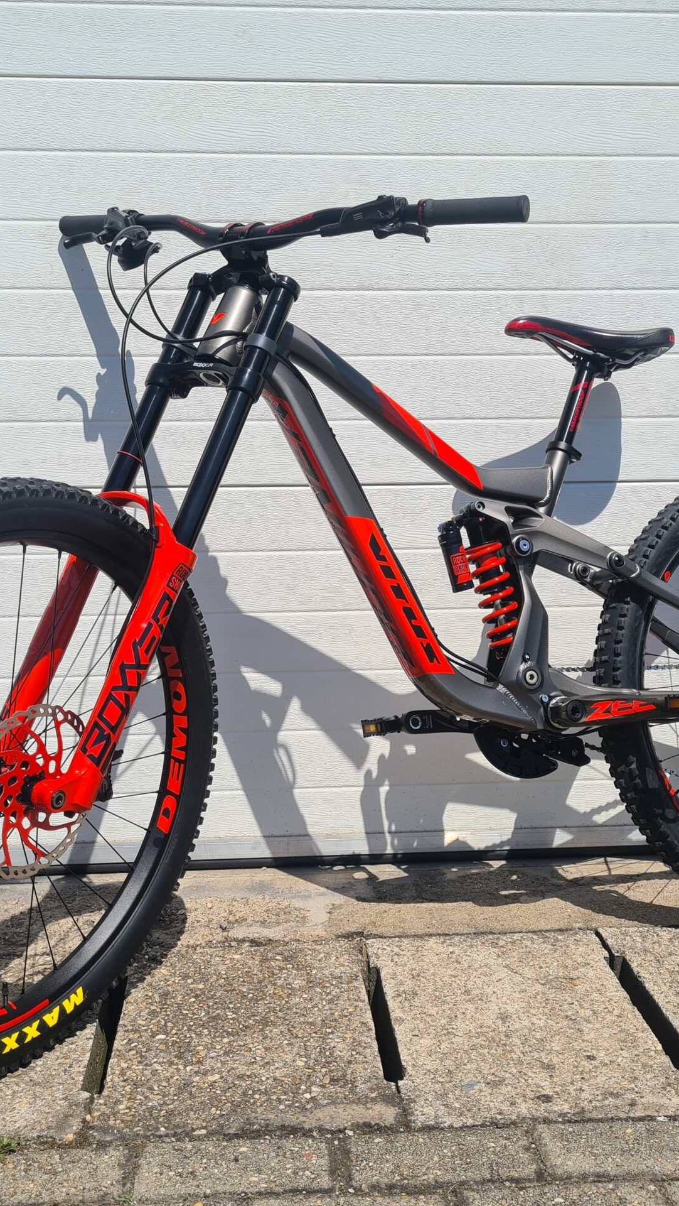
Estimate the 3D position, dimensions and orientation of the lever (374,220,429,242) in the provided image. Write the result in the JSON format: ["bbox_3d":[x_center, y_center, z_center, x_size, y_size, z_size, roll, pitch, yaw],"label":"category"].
[{"bbox_3d":[0.076,-0.446,1.448,0.066,0.022,0.027,10,13,33],"label":"lever"}]

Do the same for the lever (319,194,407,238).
[{"bbox_3d":[0.029,-0.481,1.502,0.100,0.045,0.047,10,13,33],"label":"lever"}]

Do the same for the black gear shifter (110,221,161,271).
[{"bbox_3d":[-0.292,-0.506,1.722,0.064,0.060,0.052,10,13,34],"label":"black gear shifter"}]

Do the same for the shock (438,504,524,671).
[{"bbox_3d":[0.198,-0.017,1.694,0.096,0.252,0.062,-10,-4,-23],"label":"shock"}]

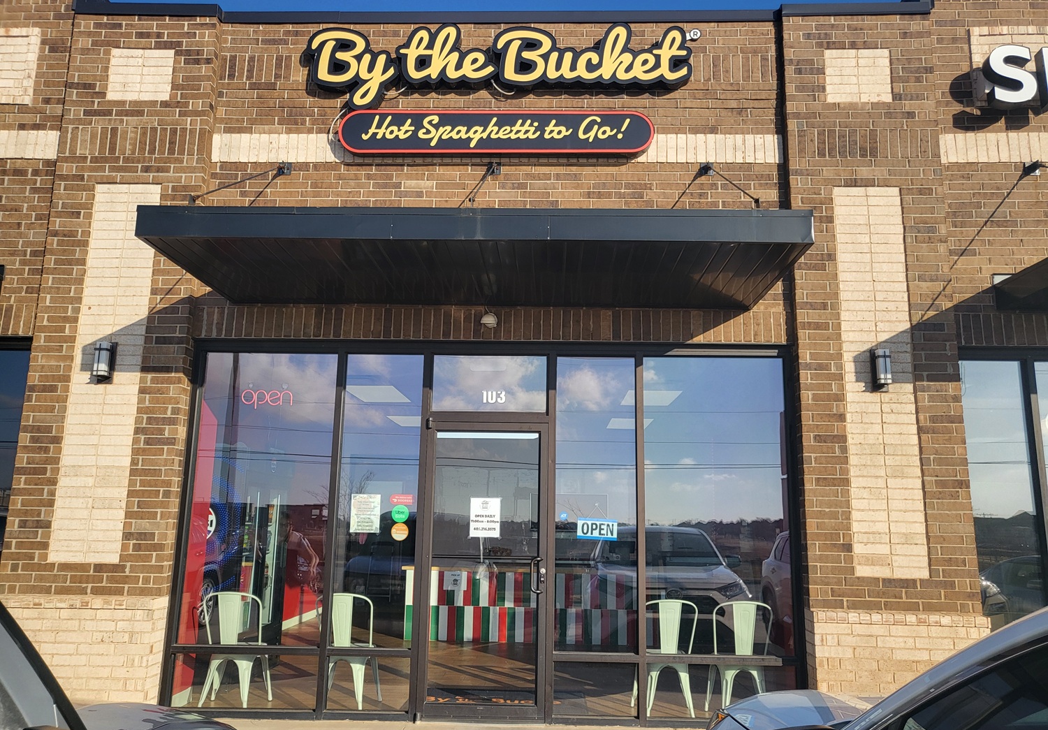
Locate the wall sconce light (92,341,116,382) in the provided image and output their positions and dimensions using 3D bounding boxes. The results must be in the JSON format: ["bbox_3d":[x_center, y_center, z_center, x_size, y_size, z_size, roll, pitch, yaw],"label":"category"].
[{"bbox_3d":[-3.091,-0.025,5.793,0.113,0.313,0.140,1,-11,2],"label":"wall sconce light"}]

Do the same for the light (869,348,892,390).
[{"bbox_3d":[2.550,0.032,5.618,0.113,0.313,0.140,1,-11,2],"label":"light"}]

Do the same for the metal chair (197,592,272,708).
[{"bbox_3d":[-2.197,2.170,6.045,0.450,0.850,0.460,1,-11,0],"label":"metal chair"}]

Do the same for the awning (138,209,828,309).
[{"bbox_3d":[-0.291,-0.688,5.385,3.990,0.190,1.520,1,-11,2],"label":"awning"}]

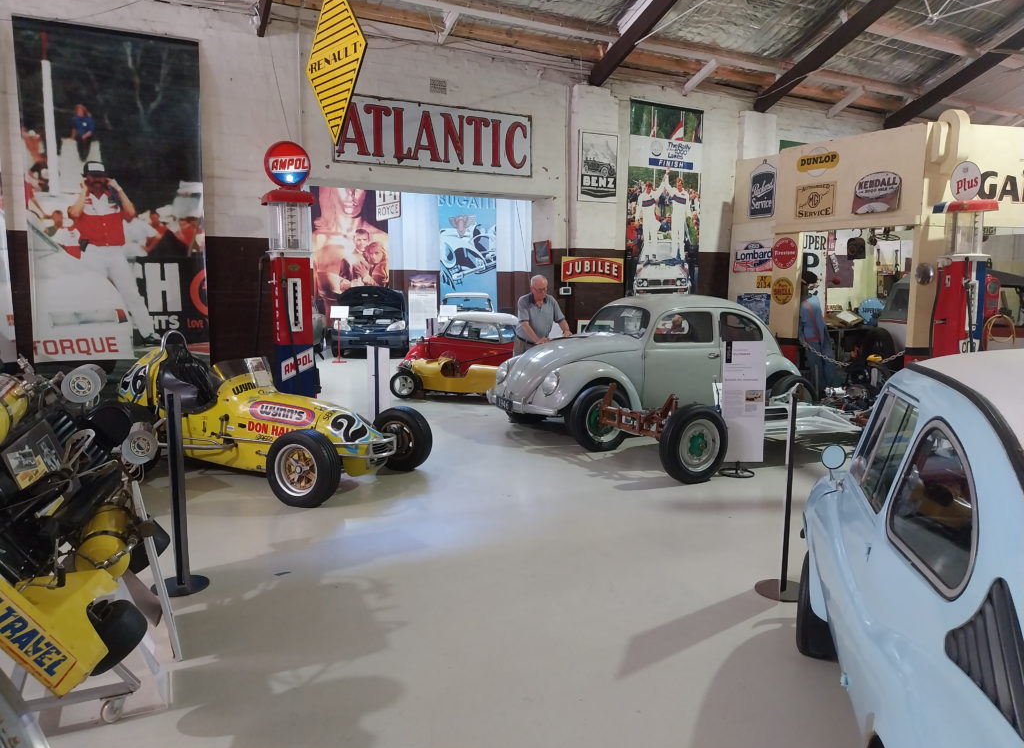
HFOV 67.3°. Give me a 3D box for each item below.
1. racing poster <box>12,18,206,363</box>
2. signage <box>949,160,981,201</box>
[{"bbox_3d":[-3.775,-1.678,7.370,1.544,3.101,0.030,-3,8,-27],"label":"racing poster"},{"bbox_3d":[4.776,-2.038,8.100,0.420,0.420,0.080,-2,7,-17],"label":"signage"}]

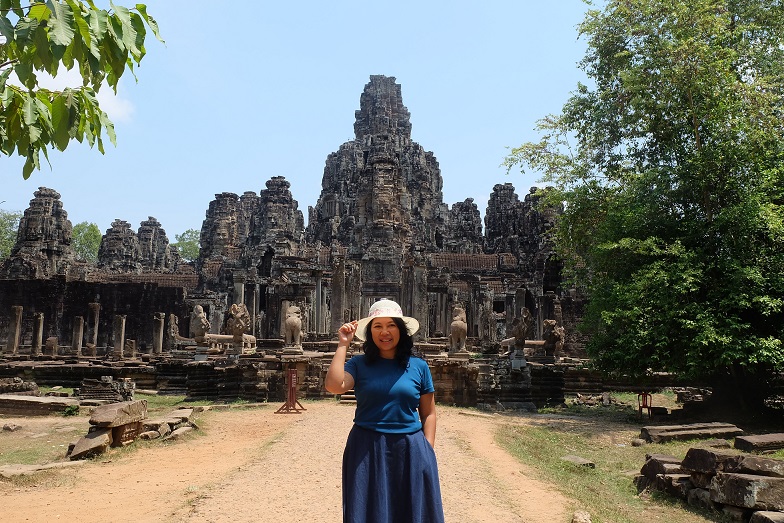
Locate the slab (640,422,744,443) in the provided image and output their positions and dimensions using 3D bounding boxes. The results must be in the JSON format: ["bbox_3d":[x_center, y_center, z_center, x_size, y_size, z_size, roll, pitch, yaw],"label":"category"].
[{"bbox_3d":[6.474,3.703,15.533,2.421,0.287,0.470,3,-10,-19],"label":"slab"}]

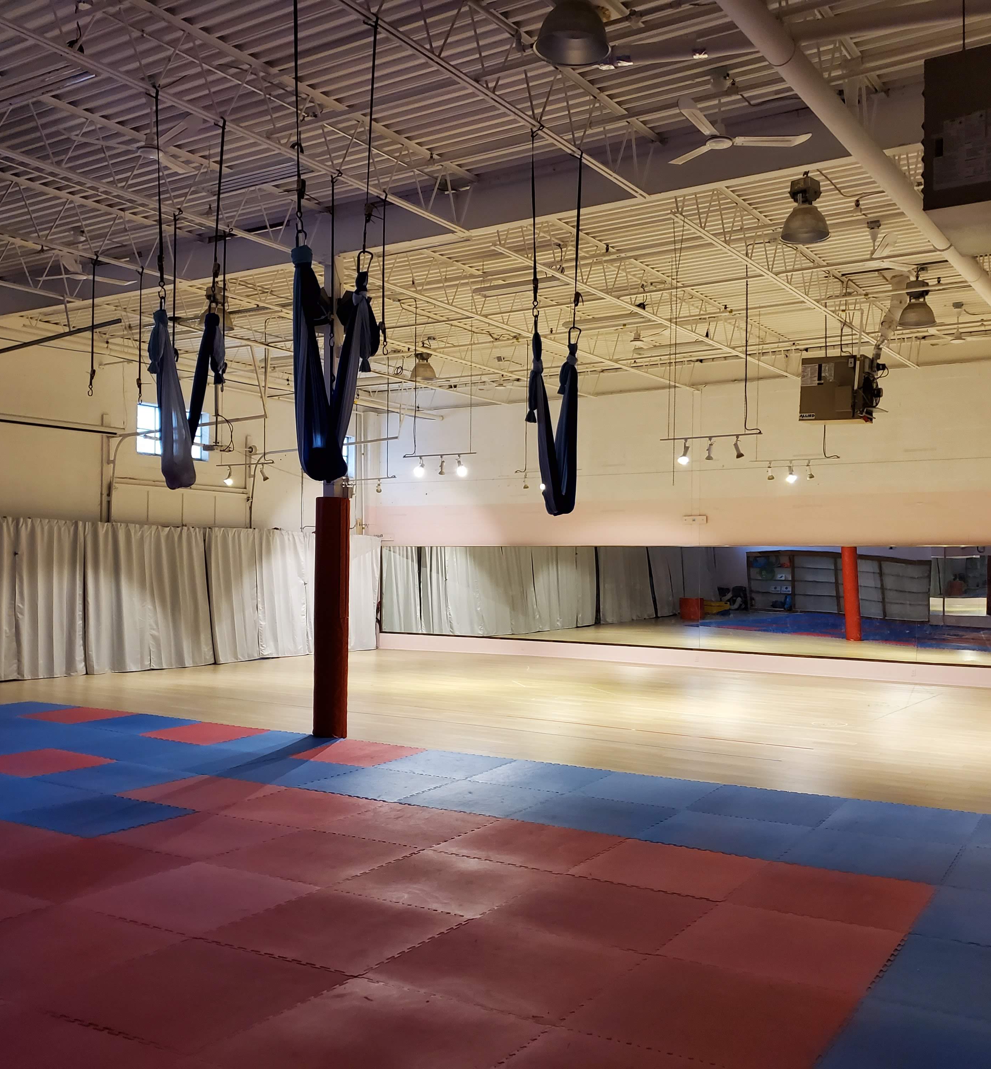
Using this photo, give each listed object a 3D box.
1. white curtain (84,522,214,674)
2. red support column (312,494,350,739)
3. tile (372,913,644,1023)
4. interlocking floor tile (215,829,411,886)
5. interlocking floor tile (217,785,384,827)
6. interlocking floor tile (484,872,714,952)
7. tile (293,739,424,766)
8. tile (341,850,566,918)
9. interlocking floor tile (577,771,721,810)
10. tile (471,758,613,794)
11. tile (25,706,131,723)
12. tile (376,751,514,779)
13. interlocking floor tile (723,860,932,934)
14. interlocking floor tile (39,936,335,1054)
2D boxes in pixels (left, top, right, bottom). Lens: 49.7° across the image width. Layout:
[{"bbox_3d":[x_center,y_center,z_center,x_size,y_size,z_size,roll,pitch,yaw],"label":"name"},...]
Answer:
[{"bbox_3d":[-6.015,1.089,18.842,0.150,2.496,2.500,-1,-2,38],"label":"white curtain"},{"bbox_3d":[-1.760,0.873,11.552,0.290,2.610,0.290,0,-2,33],"label":"red support column"},{"bbox_3d":[0.059,2.001,4.931,1.000,0.025,1.000,0,-2,31],"label":"tile"},{"bbox_3d":[-1.137,2.041,6.782,1.000,0.025,1.000,0,-2,31],"label":"interlocking floor tile"},{"bbox_3d":[-1.495,2.072,8.138,1.000,0.025,1.000,0,-2,30],"label":"interlocking floor tile"},{"bbox_3d":[0.587,2.032,5.780,1.000,0.025,1.000,0,-2,30],"label":"interlocking floor tile"},{"bbox_3d":[-1.342,2.150,10.419,1.000,0.030,1.000,0,-2,30],"label":"tile"},{"bbox_3d":[-0.269,2.005,6.180,0.987,0.030,0.987,0,-2,31],"label":"tile"},{"bbox_3d":[1.231,2.102,8.764,0.987,0.030,0.987,0,-2,31],"label":"interlocking floor tile"},{"bbox_3d":[0.383,2.107,9.272,0.987,0.030,0.987,0,-2,31],"label":"tile"},{"bbox_3d":[-4.872,2.155,12.551,1.000,0.025,1.000,0,-2,30],"label":"tile"},{"bbox_3d":[-0.471,2.111,9.775,0.987,0.030,0.987,0,-2,31],"label":"tile"},{"bbox_3d":[1.938,2.061,6.113,1.000,0.030,1.000,0,-2,30],"label":"interlocking floor tile"},{"bbox_3d":[-1.308,1.973,4.593,1.000,0.025,1.000,0,-2,31],"label":"interlocking floor tile"}]

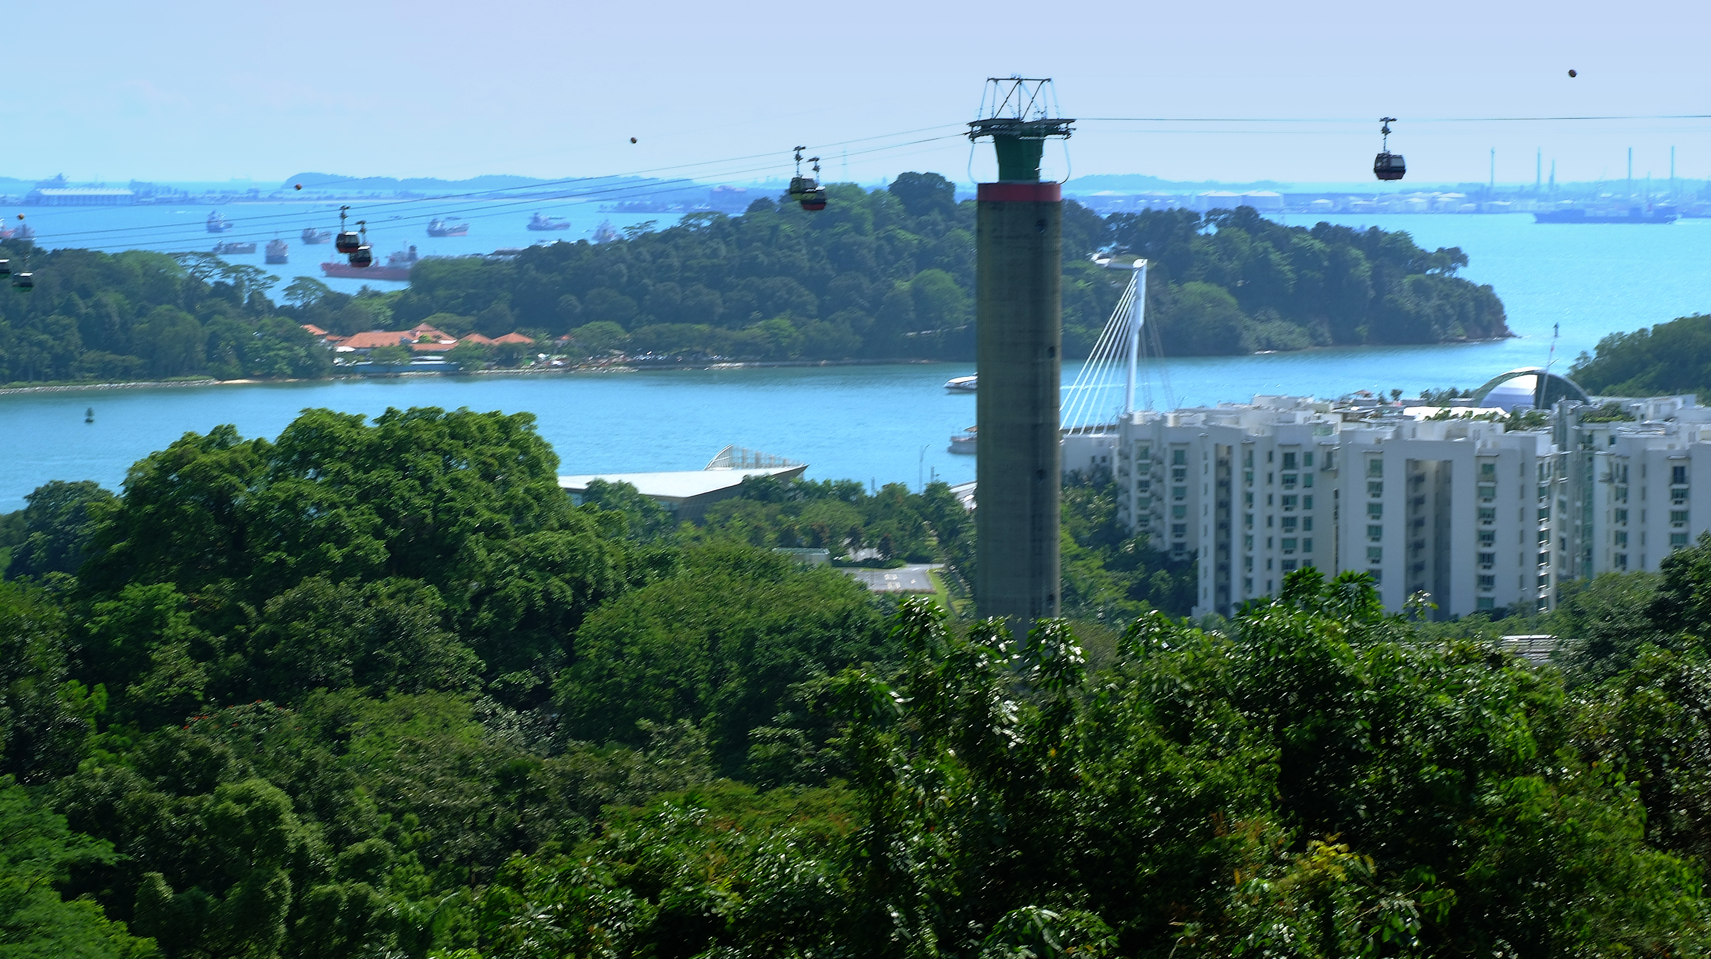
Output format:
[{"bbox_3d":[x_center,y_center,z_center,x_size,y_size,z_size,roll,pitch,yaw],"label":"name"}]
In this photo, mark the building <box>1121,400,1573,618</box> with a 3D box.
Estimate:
[{"bbox_3d":[73.280,5.360,642.130,61.000,33.500,38.000,2,4,20],"label":"building"}]

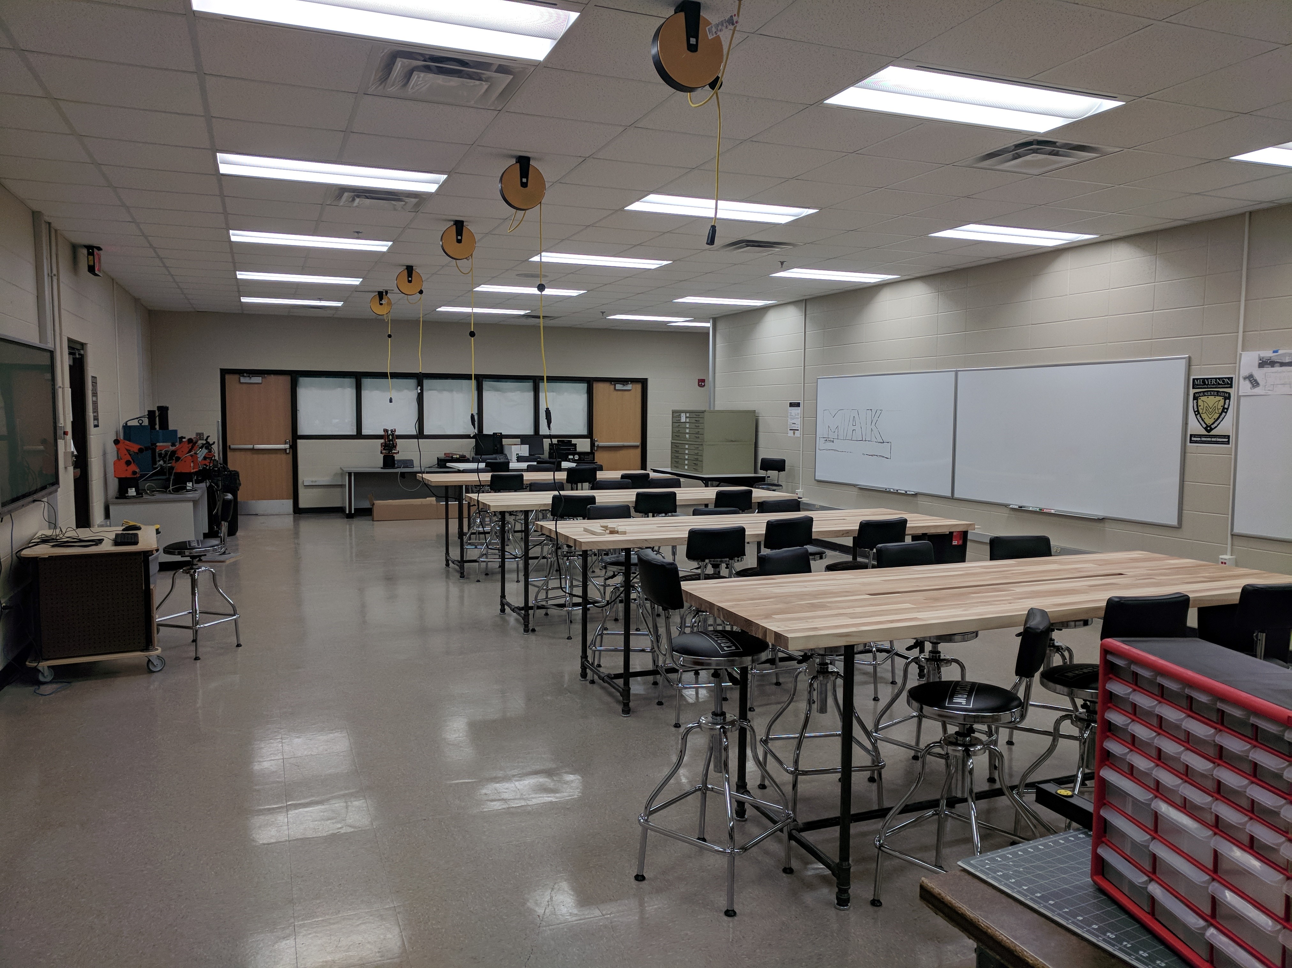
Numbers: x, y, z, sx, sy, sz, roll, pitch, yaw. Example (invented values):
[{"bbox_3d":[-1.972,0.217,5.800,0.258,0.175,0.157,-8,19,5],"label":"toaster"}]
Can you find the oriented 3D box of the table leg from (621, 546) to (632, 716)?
[{"bbox_3d":[-0.102,0.773,5.097,0.046,0.900,0.046,-1,5,-22],"label":"table leg"}]

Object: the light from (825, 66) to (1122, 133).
[{"bbox_3d":[1.396,-1.647,4.126,1.200,0.070,0.600,-1,5,-21],"label":"light"}]

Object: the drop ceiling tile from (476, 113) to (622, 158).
[{"bbox_3d":[-0.465,-1.697,4.701,0.600,0.020,0.600,-1,5,-22],"label":"drop ceiling tile"}]

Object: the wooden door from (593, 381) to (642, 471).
[{"bbox_3d":[-0.482,-0.693,16.382,0.890,2.060,0.050,-1,5,-22],"label":"wooden door"}]

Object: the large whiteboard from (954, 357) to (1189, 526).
[{"bbox_3d":[3.330,-0.380,7.926,0.045,1.210,2.430,-1,5,-22],"label":"large whiteboard"}]

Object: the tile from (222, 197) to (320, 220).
[{"bbox_3d":[-2.498,-1.851,6.514,0.600,0.020,0.600,-1,5,-21],"label":"tile"}]

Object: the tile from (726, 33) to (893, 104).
[{"bbox_3d":[0.553,-1.620,3.785,0.603,0.024,0.603,-1,5,-22],"label":"tile"}]

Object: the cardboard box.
[{"bbox_3d":[-3.437,0.338,13.792,0.920,0.320,0.310,-1,5,-22],"label":"cardboard box"}]

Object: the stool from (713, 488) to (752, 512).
[{"bbox_3d":[0.561,0.534,7.409,0.420,1.030,0.470,-1,5,-22],"label":"stool"}]

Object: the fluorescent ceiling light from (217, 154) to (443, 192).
[{"bbox_3d":[-1.766,-1.782,5.495,1.215,0.060,0.605,-1,5,-22],"label":"fluorescent ceiling light"}]

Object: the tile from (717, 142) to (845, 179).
[{"bbox_3d":[0.667,-1.725,5.159,0.605,0.020,0.605,-1,5,-22],"label":"tile"}]

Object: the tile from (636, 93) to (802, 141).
[{"bbox_3d":[0.324,-1.662,4.354,0.600,0.018,0.600,-1,5,-22],"label":"tile"}]

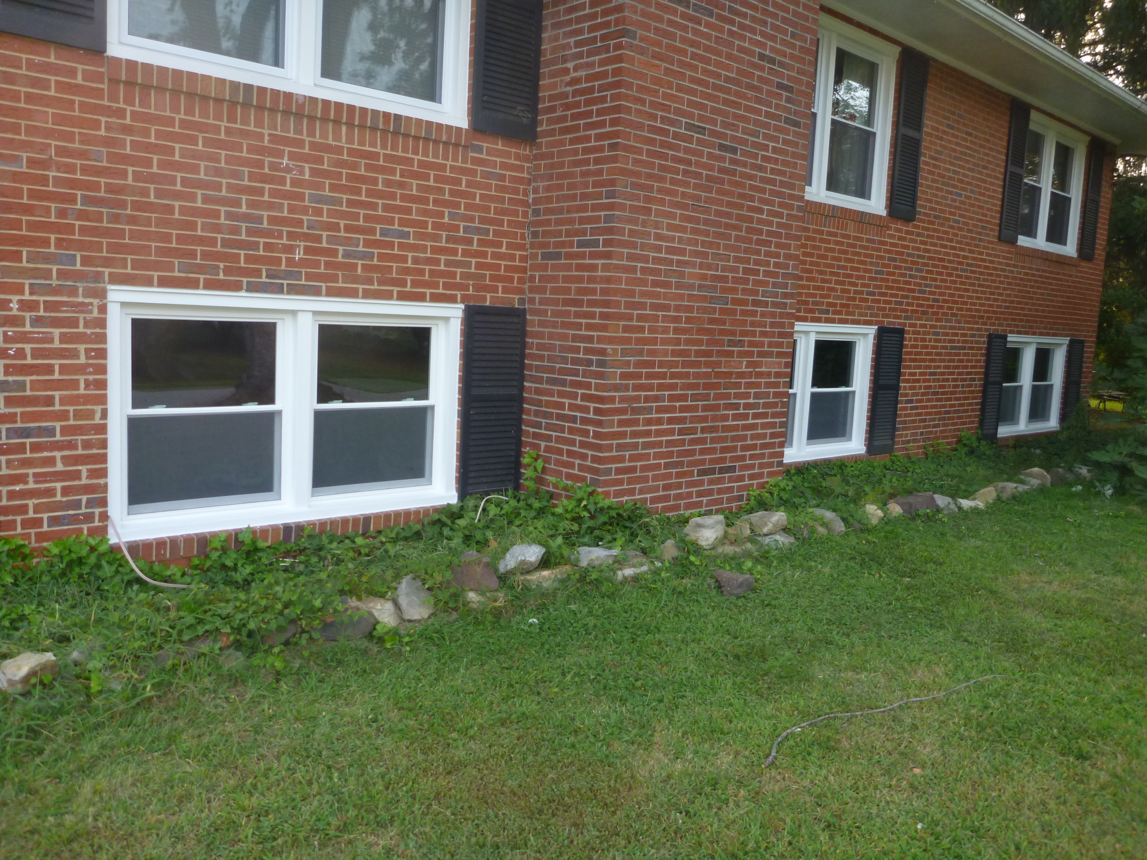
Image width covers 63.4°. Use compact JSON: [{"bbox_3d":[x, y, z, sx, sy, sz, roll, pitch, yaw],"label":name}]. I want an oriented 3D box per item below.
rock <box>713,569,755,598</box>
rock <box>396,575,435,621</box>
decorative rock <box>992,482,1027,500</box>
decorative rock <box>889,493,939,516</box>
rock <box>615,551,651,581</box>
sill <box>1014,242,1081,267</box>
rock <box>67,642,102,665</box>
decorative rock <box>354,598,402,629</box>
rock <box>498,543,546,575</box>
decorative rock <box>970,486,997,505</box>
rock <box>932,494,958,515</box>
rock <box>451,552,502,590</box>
[{"bbox_3d":[0.860,0.818,4.972,0.220,0.126,0.176,-4,9,-42],"label":"rock"},{"bbox_3d":[-0.724,0.767,4.237,0.175,0.190,0.140,-4,9,-42],"label":"rock"},{"bbox_3d":[3.851,0.538,8.212,0.330,0.140,0.240,-4,9,-42],"label":"decorative rock"},{"bbox_3d":[2.653,0.586,7.216,0.470,0.150,0.235,-4,9,-42],"label":"decorative rock"},{"bbox_3d":[0.319,0.733,5.019,0.200,0.130,0.150,-4,9,-42],"label":"rock"},{"bbox_3d":[5.557,-2.052,10.944,1.909,0.106,0.110,-4,9,-42],"label":"sill"},{"bbox_3d":[-1.768,0.808,3.353,0.140,0.085,0.110,-4,9,-42],"label":"rock"},{"bbox_3d":[-0.864,0.808,4.115,0.200,0.120,0.170,-4,9,-42],"label":"decorative rock"},{"bbox_3d":[-0.260,0.647,4.655,0.224,0.127,0.157,-4,9,-42],"label":"rock"},{"bbox_3d":[3.435,0.549,7.773,0.213,0.140,0.160,-4,9,-42],"label":"decorative rock"},{"bbox_3d":[2.937,0.588,7.338,0.190,0.155,0.180,-4,9,-42],"label":"rock"},{"bbox_3d":[-0.470,0.681,4.466,0.221,0.156,0.155,-4,9,-42],"label":"rock"}]

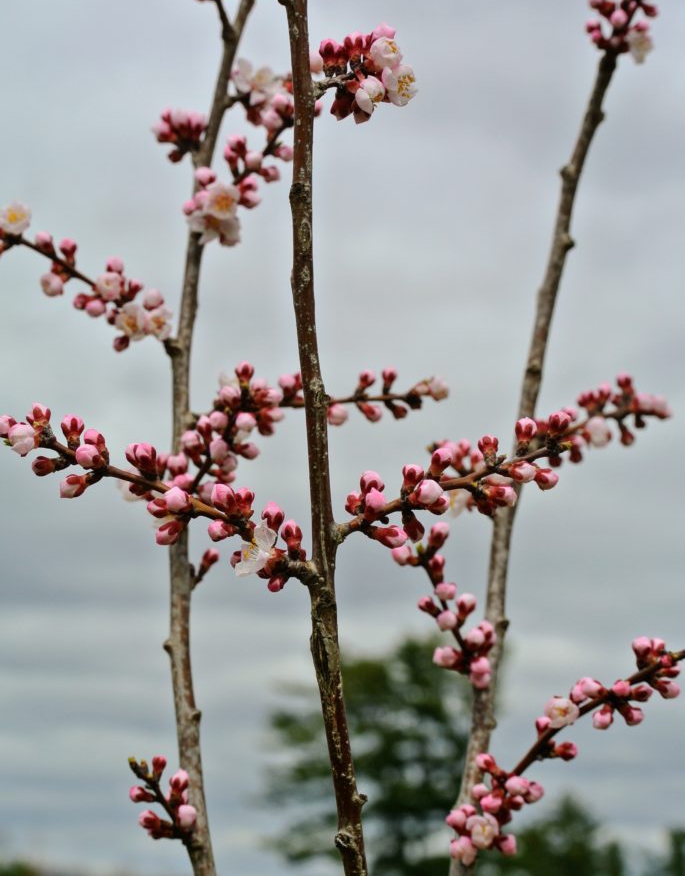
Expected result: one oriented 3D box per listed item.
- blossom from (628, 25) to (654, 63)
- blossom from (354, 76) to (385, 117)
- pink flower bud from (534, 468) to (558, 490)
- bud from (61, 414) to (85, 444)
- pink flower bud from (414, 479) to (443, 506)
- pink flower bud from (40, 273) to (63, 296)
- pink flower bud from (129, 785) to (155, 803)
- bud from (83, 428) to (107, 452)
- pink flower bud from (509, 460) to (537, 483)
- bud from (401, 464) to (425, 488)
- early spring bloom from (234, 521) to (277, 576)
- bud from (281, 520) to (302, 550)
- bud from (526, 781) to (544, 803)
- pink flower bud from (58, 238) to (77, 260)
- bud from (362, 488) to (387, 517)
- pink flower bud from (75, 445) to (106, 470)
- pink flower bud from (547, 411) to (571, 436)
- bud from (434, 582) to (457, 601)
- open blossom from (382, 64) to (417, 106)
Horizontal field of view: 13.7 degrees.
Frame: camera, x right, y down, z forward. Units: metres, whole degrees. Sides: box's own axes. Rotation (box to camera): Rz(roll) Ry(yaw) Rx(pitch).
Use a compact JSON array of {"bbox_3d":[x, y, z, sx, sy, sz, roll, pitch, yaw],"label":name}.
[{"bbox_3d":[0.168,-0.222,1.600,0.015,0.020,0.014,4,-10,-21],"label":"blossom"},{"bbox_3d":[0.012,-0.150,1.250,0.014,0.016,0.014,7,30,-36],"label":"blossom"},{"bbox_3d":[0.087,0.018,1.210,0.011,0.009,0.009,22,0,21],"label":"pink flower bud"},{"bbox_3d":[-0.113,-0.004,1.190,0.009,0.012,0.009,-2,12,0],"label":"bud"},{"bbox_3d":[0.034,0.022,1.130,0.010,0.010,0.011,17,-29,-35],"label":"pink flower bud"},{"bbox_3d":[-0.151,-0.080,1.480,0.011,0.011,0.013,0,24,34],"label":"pink flower bud"},{"bbox_3d":[-0.090,0.160,1.280,0.011,0.007,0.007,12,0,-9],"label":"pink flower bud"},{"bbox_3d":[-0.108,0.002,1.240,0.009,0.012,0.009,-28,6,0],"label":"bud"},{"bbox_3d":[0.082,0.015,1.300,0.013,0.010,0.010,6,0,18],"label":"pink flower bud"},{"bbox_3d":[0.030,0.016,1.200,0.009,0.010,0.009,6,9,0],"label":"bud"},{"bbox_3d":[-0.035,0.044,1.135,0.014,0.021,0.021,18,-17,-25],"label":"early spring bloom"},{"bbox_3d":[-0.020,0.039,1.140,0.009,0.011,0.009,-9,6,0],"label":"bud"},{"bbox_3d":[0.081,0.149,1.200,0.009,0.009,0.009,20,0,34],"label":"bud"},{"bbox_3d":[-0.129,-0.089,1.340,0.008,0.010,0.008,3,9,0],"label":"pink flower bud"},{"bbox_3d":[0.013,0.027,1.190,0.009,0.013,0.009,6,21,0],"label":"bud"},{"bbox_3d":[-0.104,0.008,1.180,0.013,0.010,0.010,25,0,-31],"label":"pink flower bud"},{"bbox_3d":[0.102,-0.007,1.350,0.011,0.012,0.011,12,18,0],"label":"pink flower bud"},{"bbox_3d":[0.051,0.077,1.420,0.009,0.009,0.011,0,9,-39],"label":"bud"},{"bbox_3d":[0.024,-0.147,1.190,0.015,0.017,0.011,7,2,-34],"label":"open blossom"}]

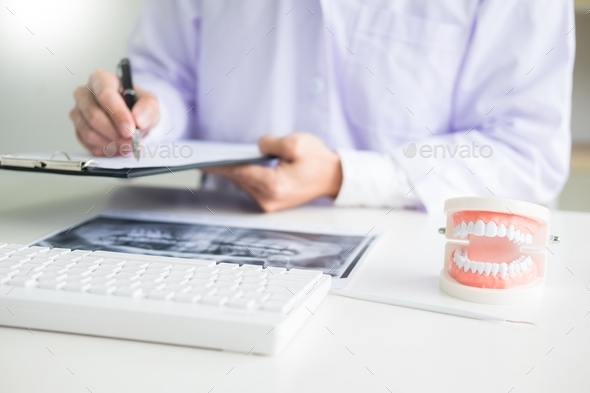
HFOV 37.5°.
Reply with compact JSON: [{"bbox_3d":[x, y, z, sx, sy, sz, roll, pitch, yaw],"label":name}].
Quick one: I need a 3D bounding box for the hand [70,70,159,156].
[{"bbox_3d":[-0.177,-0.081,0.850,0.085,0.085,0.110,4,13,12],"label":"hand"}]

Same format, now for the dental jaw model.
[{"bbox_3d":[0.158,0.042,0.675,0.084,0.078,0.066,6,13,19],"label":"dental jaw model"}]

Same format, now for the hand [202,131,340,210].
[{"bbox_3d":[-0.023,-0.025,0.900,0.140,0.078,0.090,0,13,-6],"label":"hand"}]

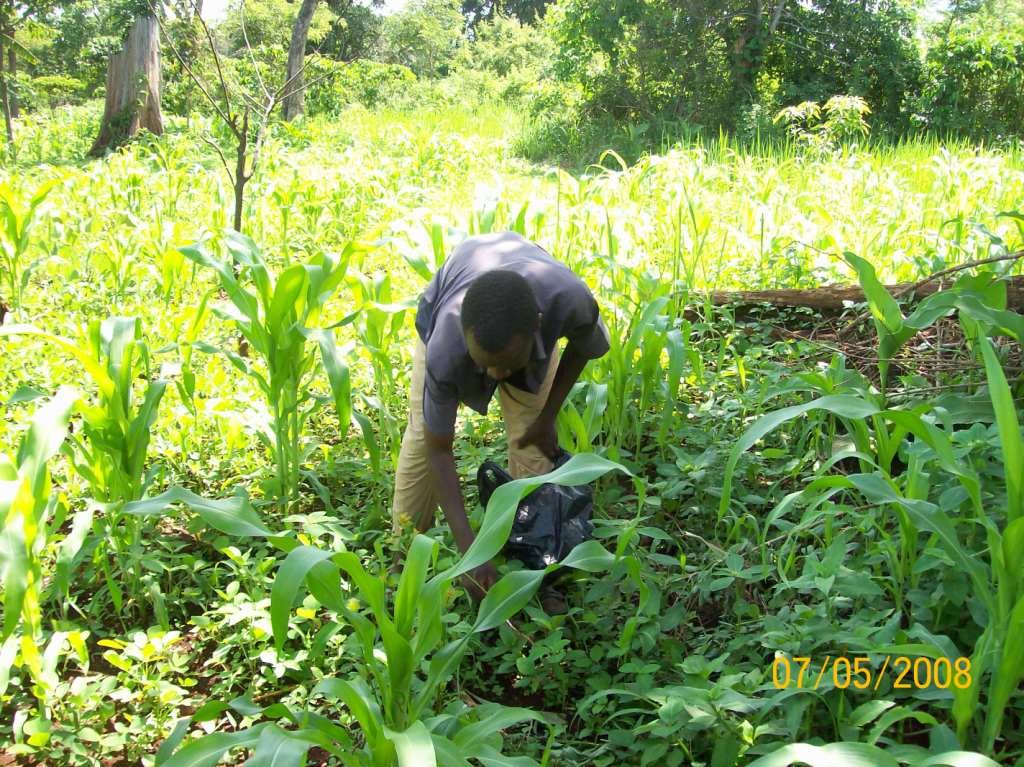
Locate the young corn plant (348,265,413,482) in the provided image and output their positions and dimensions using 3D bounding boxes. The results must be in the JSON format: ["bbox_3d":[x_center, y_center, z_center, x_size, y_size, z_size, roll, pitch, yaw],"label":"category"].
[{"bbox_3d":[-0.475,-0.025,3.850,0.250,0.820,0.270,0,16,0],"label":"young corn plant"}]

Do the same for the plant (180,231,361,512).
[{"bbox_3d":[-0.800,-0.020,3.530,0.590,0.970,0.520,0,16,0],"label":"plant"}]

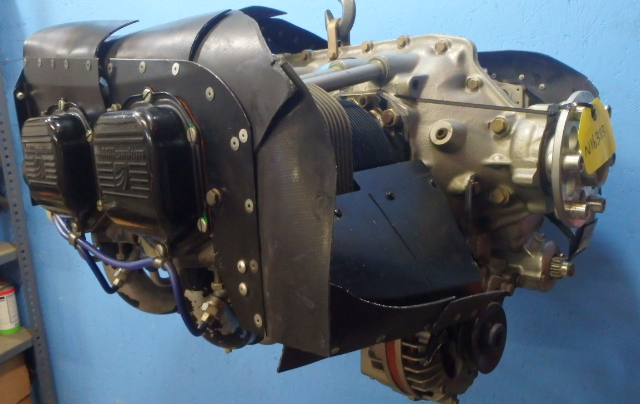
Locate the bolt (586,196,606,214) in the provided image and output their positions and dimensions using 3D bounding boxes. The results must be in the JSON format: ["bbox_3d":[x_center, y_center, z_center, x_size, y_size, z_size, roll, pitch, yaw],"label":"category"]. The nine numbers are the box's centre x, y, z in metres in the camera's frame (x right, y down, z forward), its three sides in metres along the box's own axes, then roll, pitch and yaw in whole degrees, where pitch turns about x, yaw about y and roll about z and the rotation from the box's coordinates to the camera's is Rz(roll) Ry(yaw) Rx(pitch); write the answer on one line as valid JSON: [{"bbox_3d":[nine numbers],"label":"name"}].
[{"bbox_3d":[0.315,0.004,0.590,0.017,0.017,0.017,6,14,42],"label":"bolt"}]

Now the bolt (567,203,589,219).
[{"bbox_3d":[0.265,0.009,0.535,0.020,0.016,0.016,6,12,42],"label":"bolt"}]

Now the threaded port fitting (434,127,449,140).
[{"bbox_3d":[0.135,-0.076,0.574,0.014,0.014,0.008,6,-4,43],"label":"threaded port fitting"}]

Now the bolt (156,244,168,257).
[{"bbox_3d":[-0.137,0.042,0.450,0.011,0.011,0.006,6,12,42],"label":"bolt"}]

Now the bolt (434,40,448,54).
[{"bbox_3d":[0.148,-0.188,0.631,0.016,0.016,0.010,6,12,42],"label":"bolt"}]

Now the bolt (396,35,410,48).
[{"bbox_3d":[0.107,-0.207,0.668,0.015,0.015,0.010,6,12,42],"label":"bolt"}]

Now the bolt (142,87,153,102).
[{"bbox_3d":[-0.153,-0.095,0.459,0.012,0.012,0.007,6,14,42],"label":"bolt"}]

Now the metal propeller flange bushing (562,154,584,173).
[{"bbox_3d":[0.254,-0.038,0.518,0.017,0.017,0.017,6,14,42],"label":"metal propeller flange bushing"}]

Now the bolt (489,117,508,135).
[{"bbox_3d":[0.190,-0.081,0.550,0.018,0.018,0.010,6,14,42],"label":"bolt"}]

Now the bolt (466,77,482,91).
[{"bbox_3d":[0.181,-0.139,0.605,0.017,0.017,0.010,6,12,42],"label":"bolt"}]

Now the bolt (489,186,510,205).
[{"bbox_3d":[0.204,-0.008,0.588,0.018,0.018,0.014,6,12,42],"label":"bolt"}]

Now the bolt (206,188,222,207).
[{"bbox_3d":[-0.090,-0.004,0.440,0.015,0.015,0.008,6,14,42],"label":"bolt"}]

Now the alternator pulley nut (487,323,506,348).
[{"bbox_3d":[0.177,0.133,0.517,0.010,0.025,0.025,6,12,43],"label":"alternator pulley nut"}]

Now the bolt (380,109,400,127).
[{"bbox_3d":[0.088,-0.106,0.648,0.019,0.019,0.012,6,12,42],"label":"bolt"}]

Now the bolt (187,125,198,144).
[{"bbox_3d":[-0.098,-0.052,0.396,0.011,0.011,0.006,6,12,42],"label":"bolt"}]

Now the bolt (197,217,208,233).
[{"bbox_3d":[-0.099,0.019,0.434,0.012,0.012,0.006,6,14,42],"label":"bolt"}]

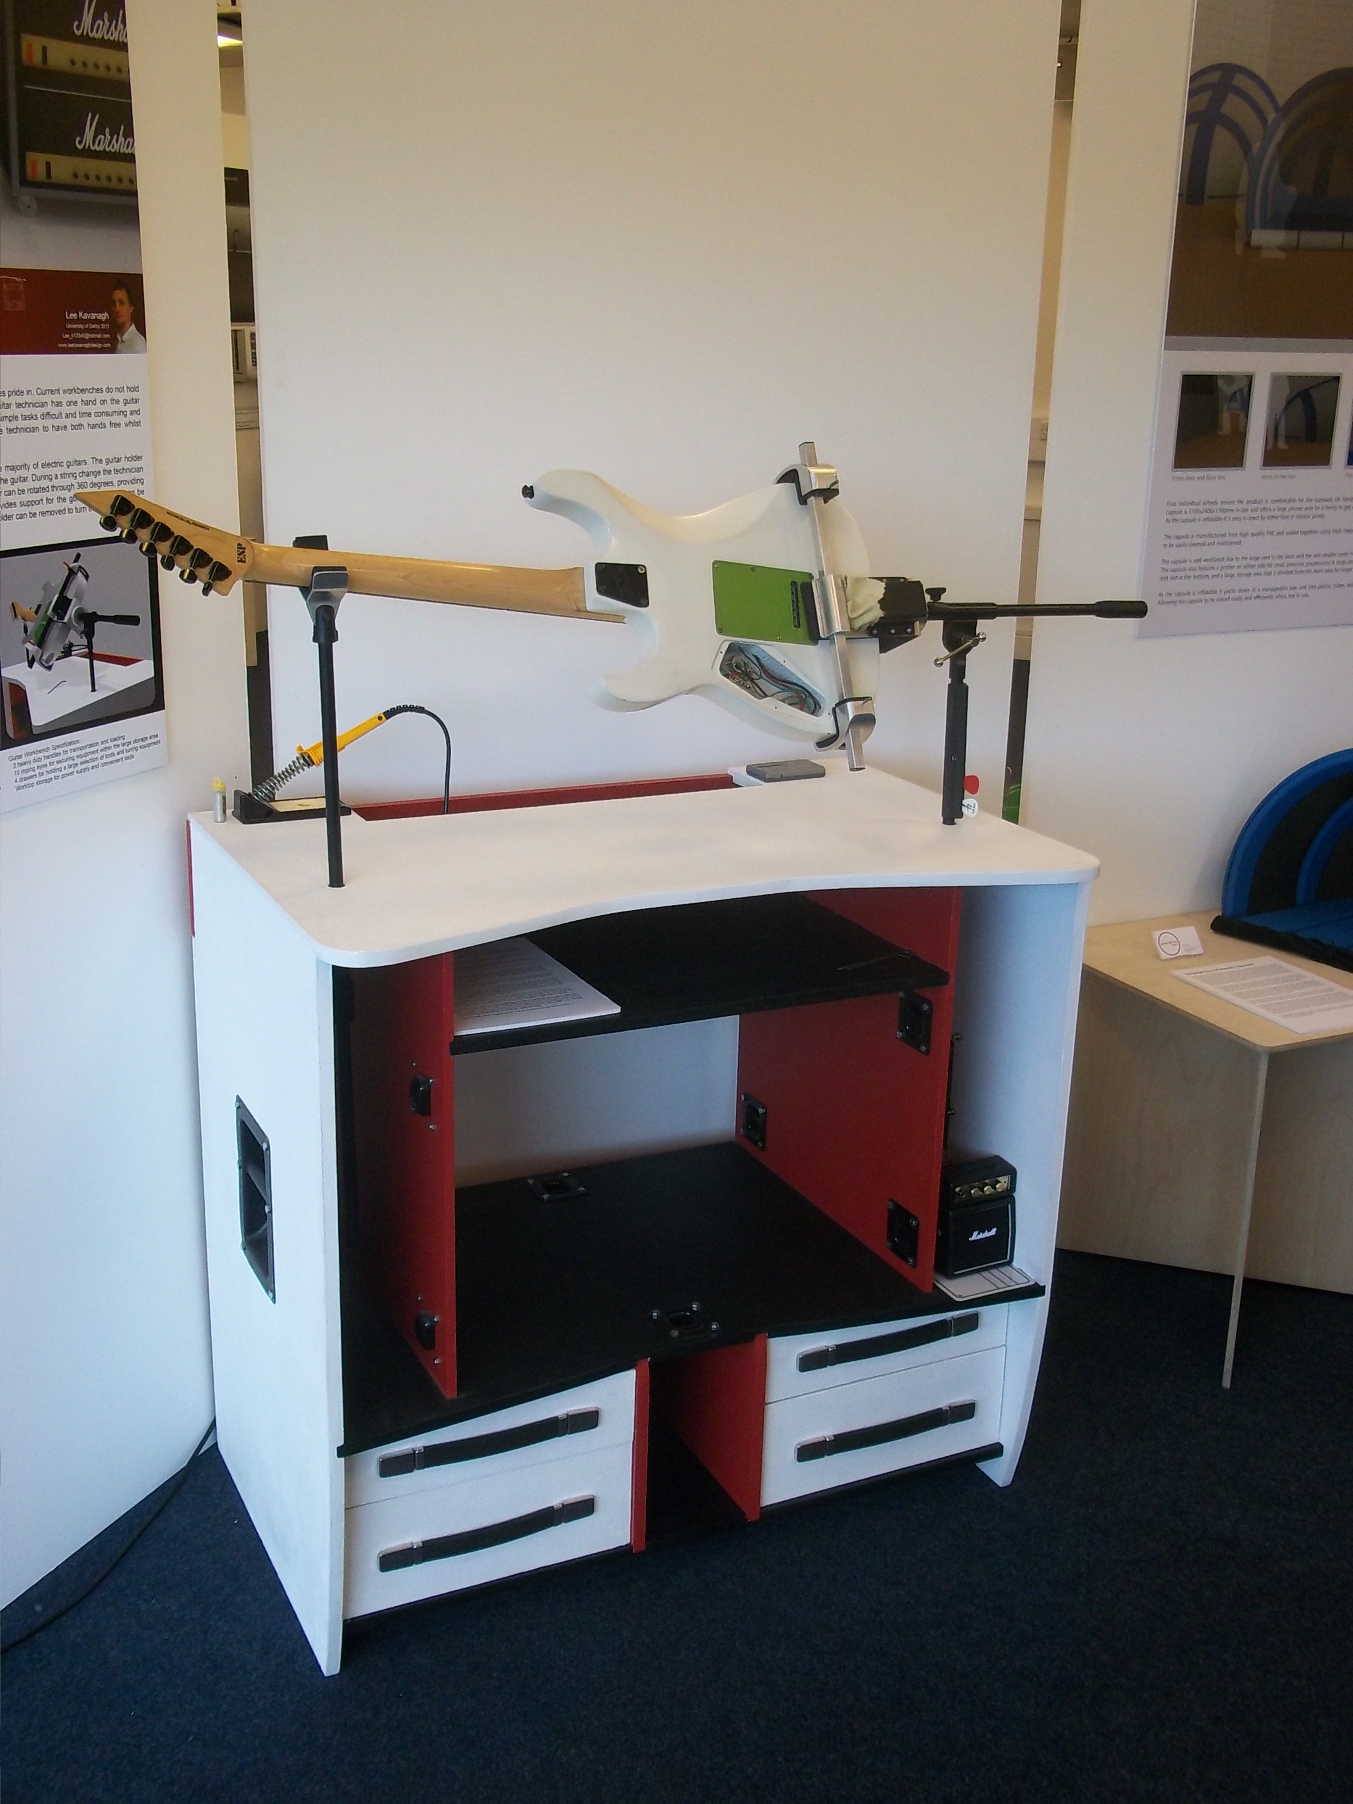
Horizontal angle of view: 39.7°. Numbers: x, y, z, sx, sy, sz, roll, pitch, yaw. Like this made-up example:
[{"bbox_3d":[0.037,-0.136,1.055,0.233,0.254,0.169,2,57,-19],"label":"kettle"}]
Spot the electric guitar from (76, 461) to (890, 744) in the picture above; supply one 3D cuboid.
[{"bbox_3d":[-0.176,-0.361,2.123,0.980,0.325,0.080,2,-9,-28],"label":"electric guitar"}]

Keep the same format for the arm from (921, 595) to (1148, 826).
[{"bbox_3d":[0.465,-0.261,2.499,0.360,0.300,0.070,-6,19,-26],"label":"arm"}]

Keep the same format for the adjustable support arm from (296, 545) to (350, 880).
[{"bbox_3d":[-0.382,-0.203,2.063,0.050,0.385,0.070,-6,19,-26],"label":"adjustable support arm"}]

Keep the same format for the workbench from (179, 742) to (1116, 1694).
[{"bbox_3d":[-0.055,0.363,2.494,1.000,0.925,0.630,-6,19,-26],"label":"workbench"}]

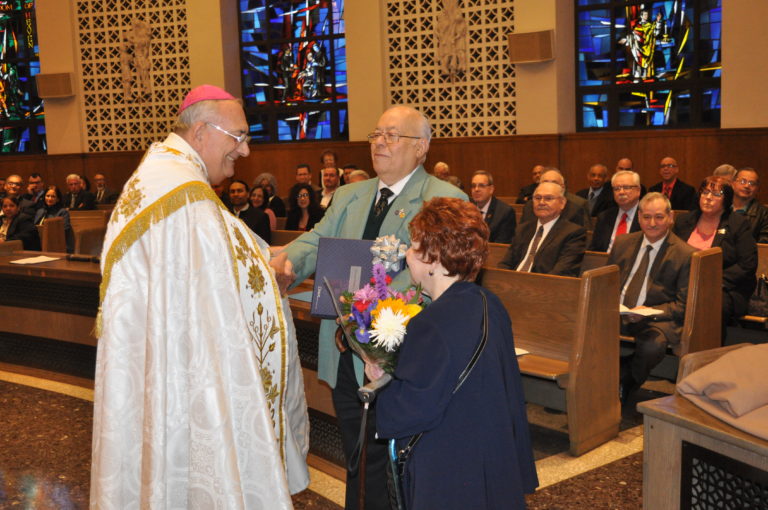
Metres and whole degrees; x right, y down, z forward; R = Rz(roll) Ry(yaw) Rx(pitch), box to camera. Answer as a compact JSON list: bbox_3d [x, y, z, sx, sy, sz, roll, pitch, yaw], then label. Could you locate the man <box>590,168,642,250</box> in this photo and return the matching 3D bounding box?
[{"bbox_3d":[1.493,0.092,5.455,0.580,1.270,0.820,5,9,44],"label":"man"}]

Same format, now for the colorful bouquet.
[{"bbox_3d":[0.002,0.149,2.550,0.280,0.410,0.250,-1,8,5],"label":"colorful bouquet"}]

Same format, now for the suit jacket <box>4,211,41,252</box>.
[{"bbox_3d":[-3.495,-0.125,7.957,0.500,0.580,0.380,0,8,13],"label":"suit jacket"}]

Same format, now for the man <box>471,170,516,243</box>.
[{"bbox_3d":[0.690,-0.014,6.508,0.820,1.270,0.580,-8,9,-43],"label":"man"}]

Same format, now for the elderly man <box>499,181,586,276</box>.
[{"bbox_3d":[0.884,0.219,4.908,0.820,1.270,0.580,-8,9,-43],"label":"elderly man"}]

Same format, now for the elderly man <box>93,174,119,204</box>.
[{"bbox_3d":[-4.241,-0.556,12.218,0.580,1.270,0.820,1,7,22],"label":"elderly man"}]

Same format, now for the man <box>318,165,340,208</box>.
[{"bbox_3d":[-0.653,-0.303,8.934,0.580,1.270,0.820,3,8,34],"label":"man"}]

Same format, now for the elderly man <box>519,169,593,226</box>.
[{"bbox_3d":[1.094,0.067,5.920,0.760,1.342,0.550,-10,11,-43],"label":"elderly man"}]

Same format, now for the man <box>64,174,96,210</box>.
[{"bbox_3d":[-3.679,-0.313,10.016,0.540,1.293,0.760,0,8,12],"label":"man"}]

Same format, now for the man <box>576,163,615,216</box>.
[{"bbox_3d":[1.883,-0.175,7.612,0.540,1.294,0.760,6,11,43],"label":"man"}]

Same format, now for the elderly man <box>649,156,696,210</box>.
[{"bbox_3d":[2.630,-0.252,7.858,0.540,1.326,0.760,5,11,41],"label":"elderly man"}]

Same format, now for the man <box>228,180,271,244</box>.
[{"bbox_3d":[-1.325,0.004,7.134,0.580,1.270,0.820,3,8,34],"label":"man"}]

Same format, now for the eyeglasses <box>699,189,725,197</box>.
[{"bbox_3d":[2.062,-0.392,5.200,0.140,0.045,0.140,13,2,38],"label":"eyeglasses"}]

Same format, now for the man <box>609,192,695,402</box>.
[{"bbox_3d":[1.405,0.282,4.510,0.560,1.220,0.740,4,10,38],"label":"man"}]

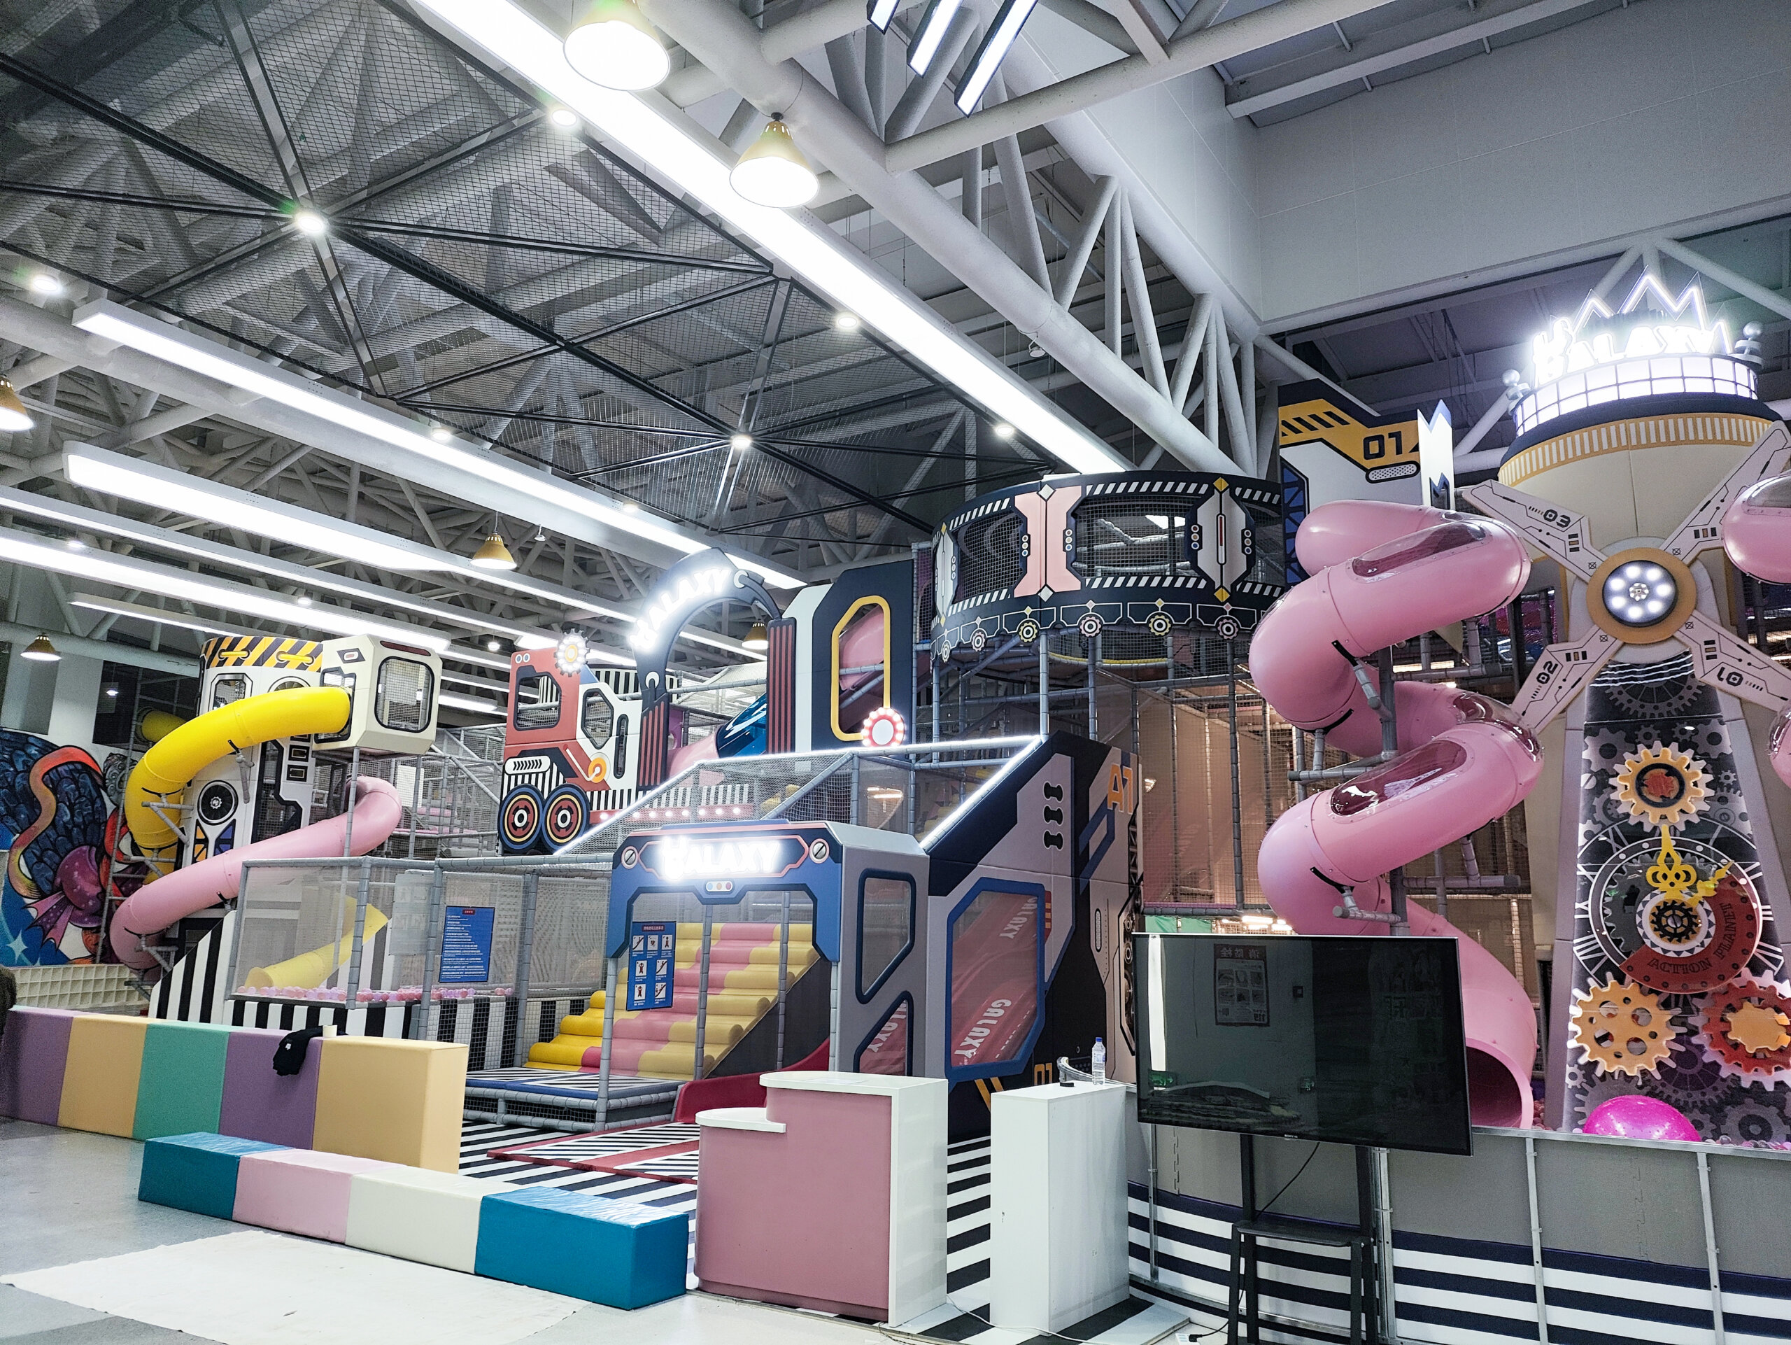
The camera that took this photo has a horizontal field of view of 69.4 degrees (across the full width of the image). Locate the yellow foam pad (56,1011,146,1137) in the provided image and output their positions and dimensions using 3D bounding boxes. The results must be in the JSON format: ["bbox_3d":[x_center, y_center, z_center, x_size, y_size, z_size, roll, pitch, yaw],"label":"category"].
[{"bbox_3d":[-6.422,3.341,10.753,1.148,0.888,0.320,-6,-14,31],"label":"yellow foam pad"}]

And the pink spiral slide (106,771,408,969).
[{"bbox_3d":[-12.280,4.153,25.538,2.500,4.500,5.500,-7,-14,32],"label":"pink spiral slide"}]

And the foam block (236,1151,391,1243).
[{"bbox_3d":[-3.278,2.962,7.352,1.039,0.354,0.330,-6,-14,32],"label":"foam block"}]

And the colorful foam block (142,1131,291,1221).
[{"bbox_3d":[-4.152,3.061,7.902,1.035,0.354,0.330,-6,-14,32],"label":"colorful foam block"}]

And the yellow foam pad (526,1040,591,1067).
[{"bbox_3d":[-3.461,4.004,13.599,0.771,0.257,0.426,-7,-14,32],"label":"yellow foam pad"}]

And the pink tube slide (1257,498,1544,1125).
[{"bbox_3d":[4.207,1.038,10.882,2.450,5.600,3.500,-7,-14,32],"label":"pink tube slide"}]

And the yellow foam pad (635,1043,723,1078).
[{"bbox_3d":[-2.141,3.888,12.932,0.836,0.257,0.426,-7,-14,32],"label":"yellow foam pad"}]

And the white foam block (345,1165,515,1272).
[{"bbox_3d":[-2.402,2.862,6.800,1.040,0.354,0.330,-6,-14,32],"label":"white foam block"}]

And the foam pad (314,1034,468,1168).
[{"bbox_3d":[-3.507,3.020,8.968,1.142,0.888,0.320,-6,-14,31],"label":"foam pad"}]

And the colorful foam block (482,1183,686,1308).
[{"bbox_3d":[-1.525,2.762,6.248,1.043,0.354,0.330,-6,-14,32],"label":"colorful foam block"}]

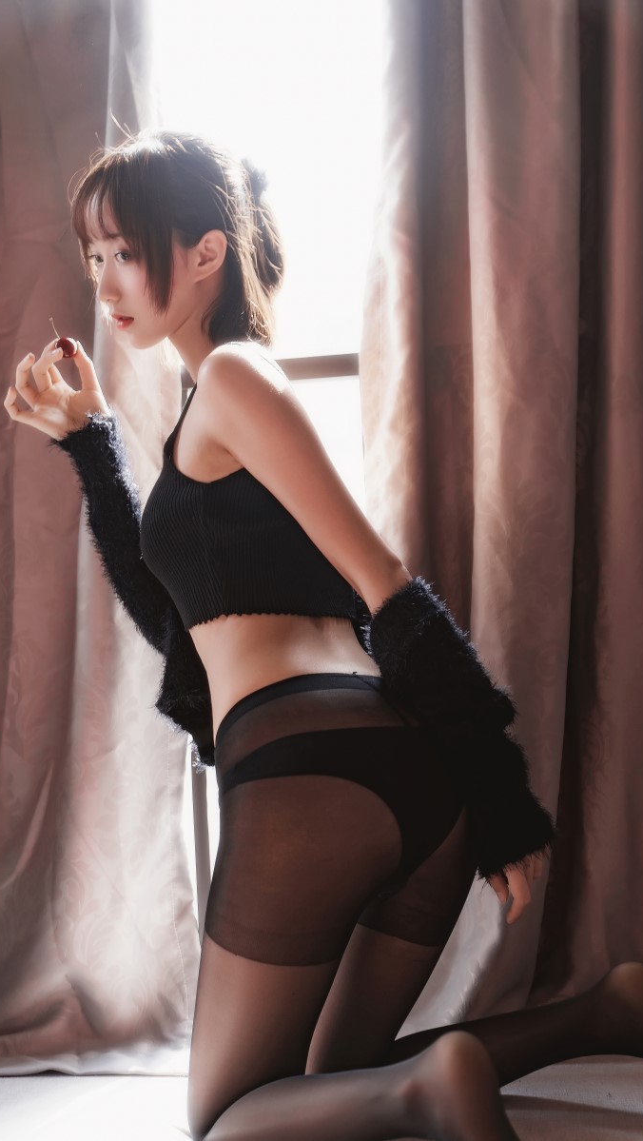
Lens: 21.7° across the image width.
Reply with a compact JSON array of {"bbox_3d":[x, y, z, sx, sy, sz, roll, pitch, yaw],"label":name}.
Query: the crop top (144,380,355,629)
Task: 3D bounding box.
[{"bbox_3d":[-0.096,-0.086,1.870,0.220,0.310,0.280,-11,-2,26],"label":"crop top"}]

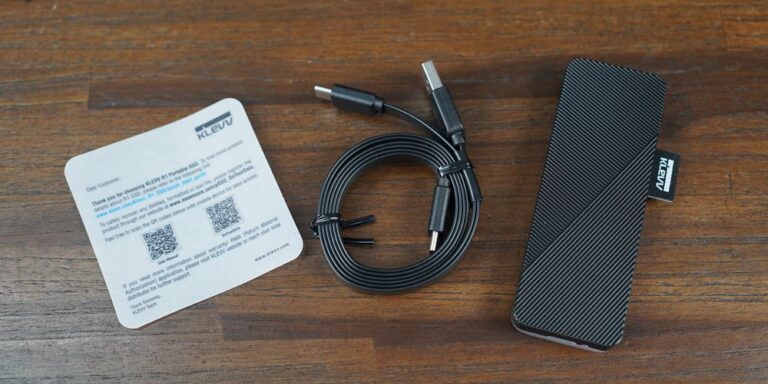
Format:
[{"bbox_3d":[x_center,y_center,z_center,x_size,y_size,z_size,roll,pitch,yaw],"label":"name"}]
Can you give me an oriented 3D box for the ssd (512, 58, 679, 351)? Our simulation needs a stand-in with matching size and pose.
[{"bbox_3d":[0.088,0.004,0.348,0.050,0.013,0.121,14,68,6],"label":"ssd"}]

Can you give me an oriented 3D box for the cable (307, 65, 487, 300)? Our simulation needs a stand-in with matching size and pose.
[{"bbox_3d":[0.004,-0.008,0.351,0.070,0.015,0.099,-4,67,-2],"label":"cable"}]

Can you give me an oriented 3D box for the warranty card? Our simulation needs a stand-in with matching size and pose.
[{"bbox_3d":[-0.083,0.007,0.352,0.079,0.001,0.080,-23,69,-10],"label":"warranty card"}]

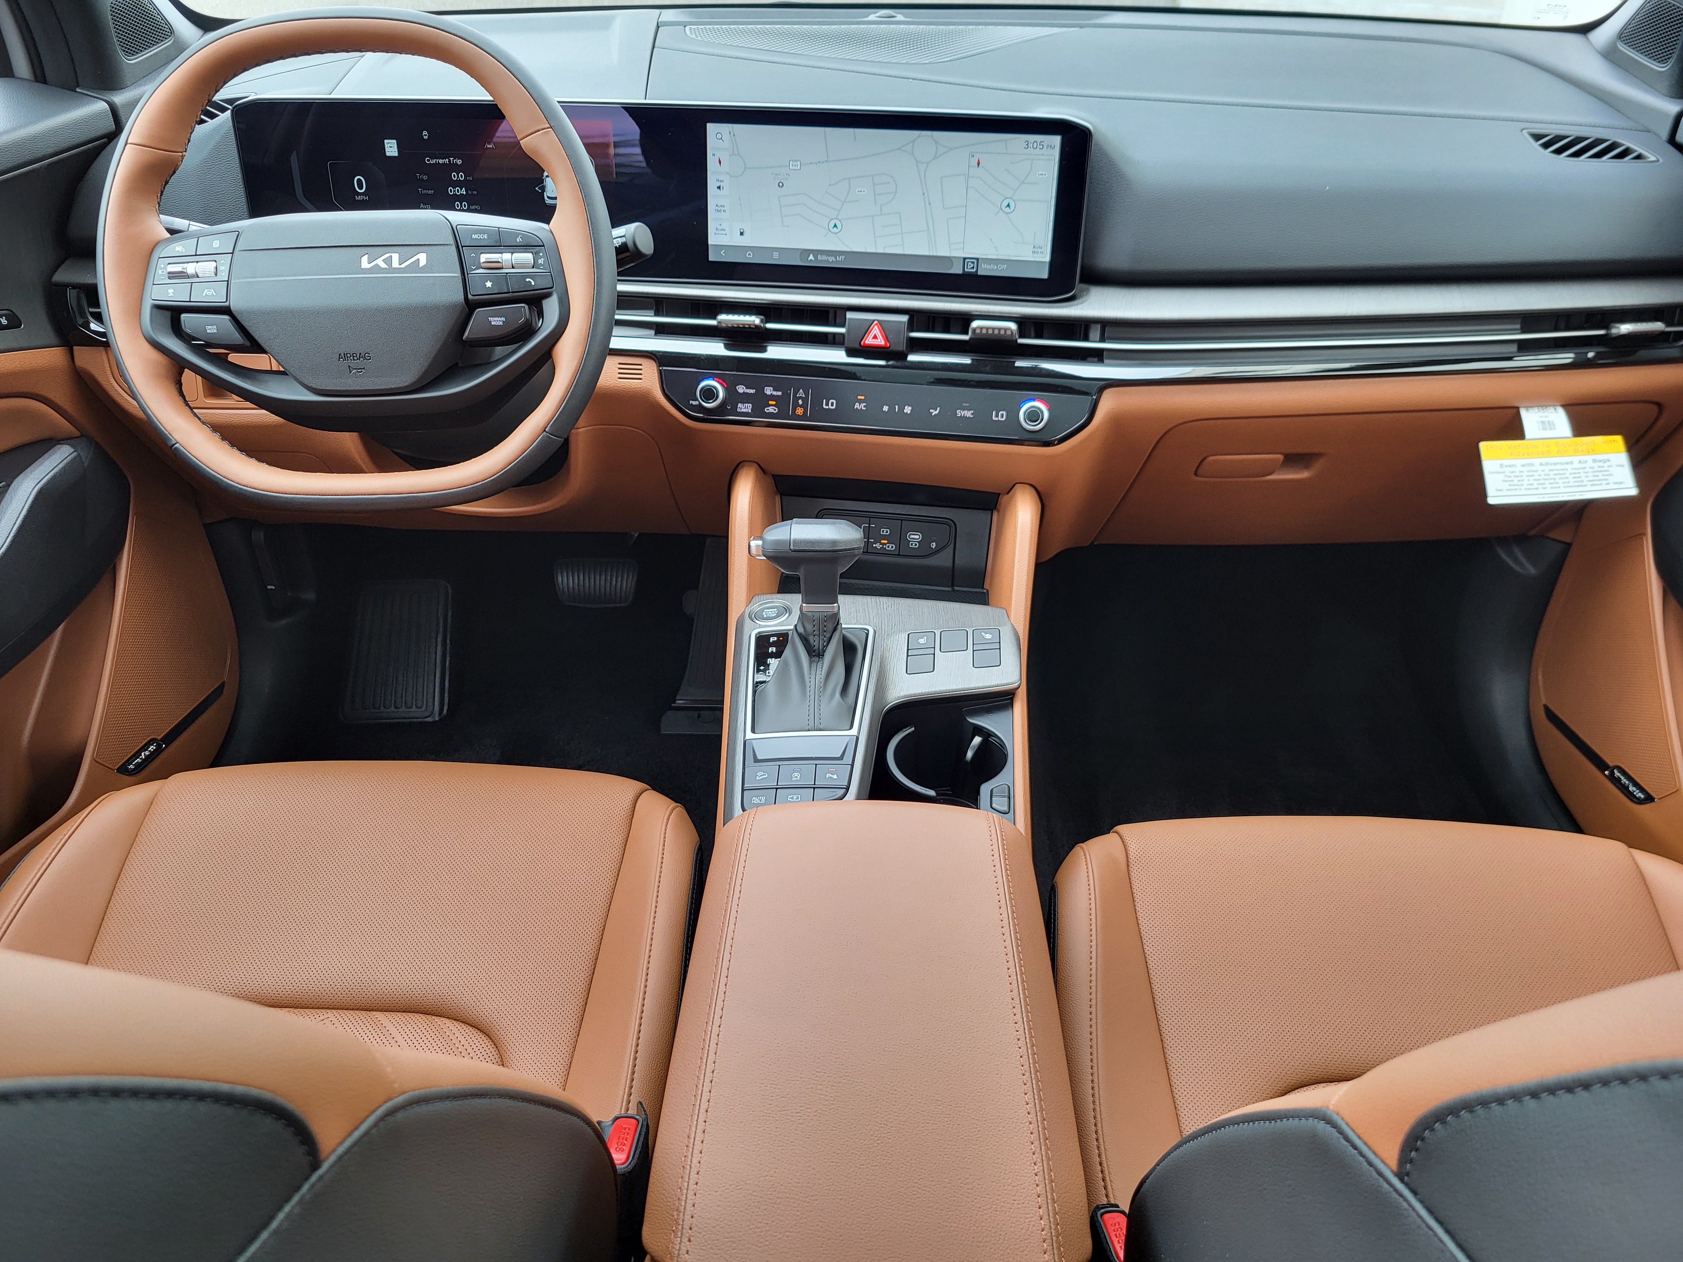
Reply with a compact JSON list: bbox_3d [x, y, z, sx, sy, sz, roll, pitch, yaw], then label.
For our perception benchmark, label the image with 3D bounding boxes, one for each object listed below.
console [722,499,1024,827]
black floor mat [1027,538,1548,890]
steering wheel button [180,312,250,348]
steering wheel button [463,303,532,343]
[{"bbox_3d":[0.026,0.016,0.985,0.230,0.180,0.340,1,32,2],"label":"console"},{"bbox_3d":[0.491,0.075,1.520,0.540,0.100,0.620,1,32,2],"label":"black floor mat"},{"bbox_3d":[-0.459,-0.221,0.926,0.047,0.024,0.016,-1,8,2],"label":"steering wheel button"},{"bbox_3d":[-0.250,-0.224,0.919,0.047,0.024,0.016,-1,8,2],"label":"steering wheel button"}]

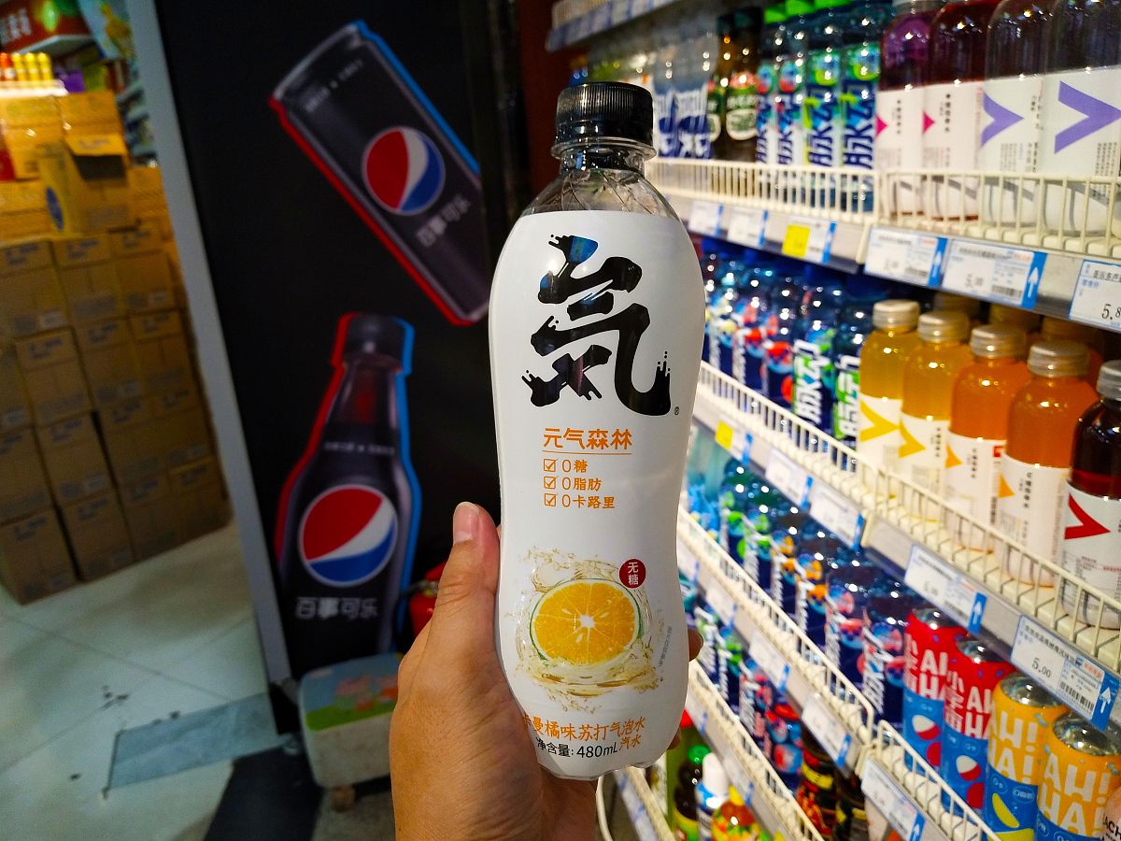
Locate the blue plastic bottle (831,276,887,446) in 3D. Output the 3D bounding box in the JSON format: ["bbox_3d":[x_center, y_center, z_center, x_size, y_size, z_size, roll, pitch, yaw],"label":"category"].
[{"bbox_3d":[0.348,-0.054,0.967,0.068,0.222,0.068,-15,21,-28],"label":"blue plastic bottle"}]

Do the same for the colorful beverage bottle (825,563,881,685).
[{"bbox_3d":[0.355,0.219,1.009,0.067,0.197,0.067,-9,20,-14],"label":"colorful beverage bottle"}]

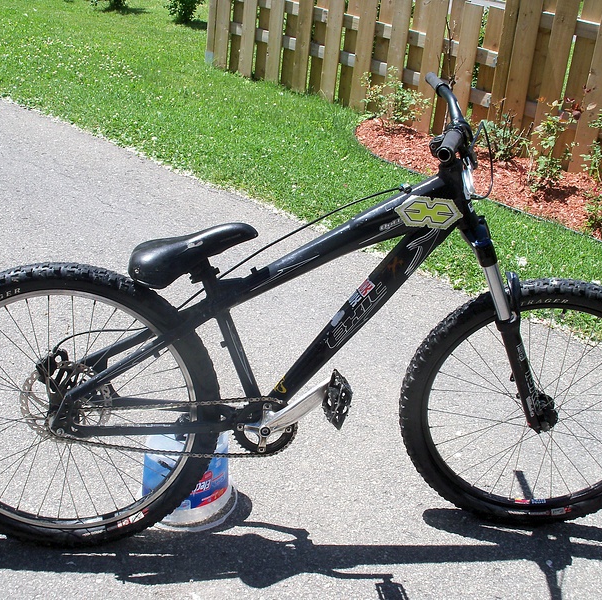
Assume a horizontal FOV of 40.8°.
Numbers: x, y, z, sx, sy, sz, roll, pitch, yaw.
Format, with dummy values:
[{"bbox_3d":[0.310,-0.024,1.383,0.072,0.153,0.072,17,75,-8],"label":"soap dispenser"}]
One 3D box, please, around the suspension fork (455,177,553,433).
[{"bbox_3d":[0.452,0.018,1.795,0.110,0.575,0.175,-16,20,7],"label":"suspension fork"}]

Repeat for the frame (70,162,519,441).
[{"bbox_3d":[-0.057,-0.005,1.710,0.905,0.605,0.160,1,19,-8],"label":"frame"}]

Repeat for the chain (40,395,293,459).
[{"bbox_3d":[-0.276,0.276,1.725,0.545,0.150,0.014,1,19,-8],"label":"chain"}]

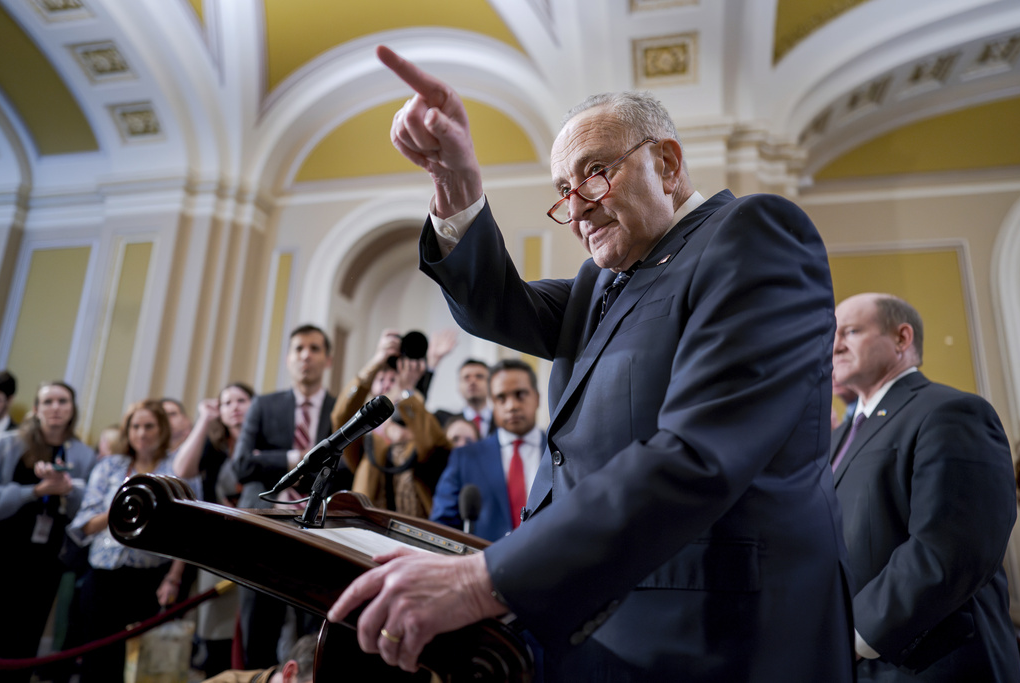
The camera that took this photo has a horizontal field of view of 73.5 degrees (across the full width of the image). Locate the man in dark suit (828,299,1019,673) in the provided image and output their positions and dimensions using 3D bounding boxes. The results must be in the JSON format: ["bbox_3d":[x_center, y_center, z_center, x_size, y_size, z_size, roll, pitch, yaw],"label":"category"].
[{"bbox_3d":[0.918,0.722,1.534,0.380,1.749,0.540,6,-16,-16],"label":"man in dark suit"}]

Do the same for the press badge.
[{"bbox_3d":[-1.931,0.772,2.820,0.070,0.115,0.010,11,-17,-30],"label":"press badge"}]

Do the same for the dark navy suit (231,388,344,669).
[{"bbox_3d":[-0.788,0.938,2.301,0.510,1.580,0.370,4,-15,-9],"label":"dark navy suit"}]

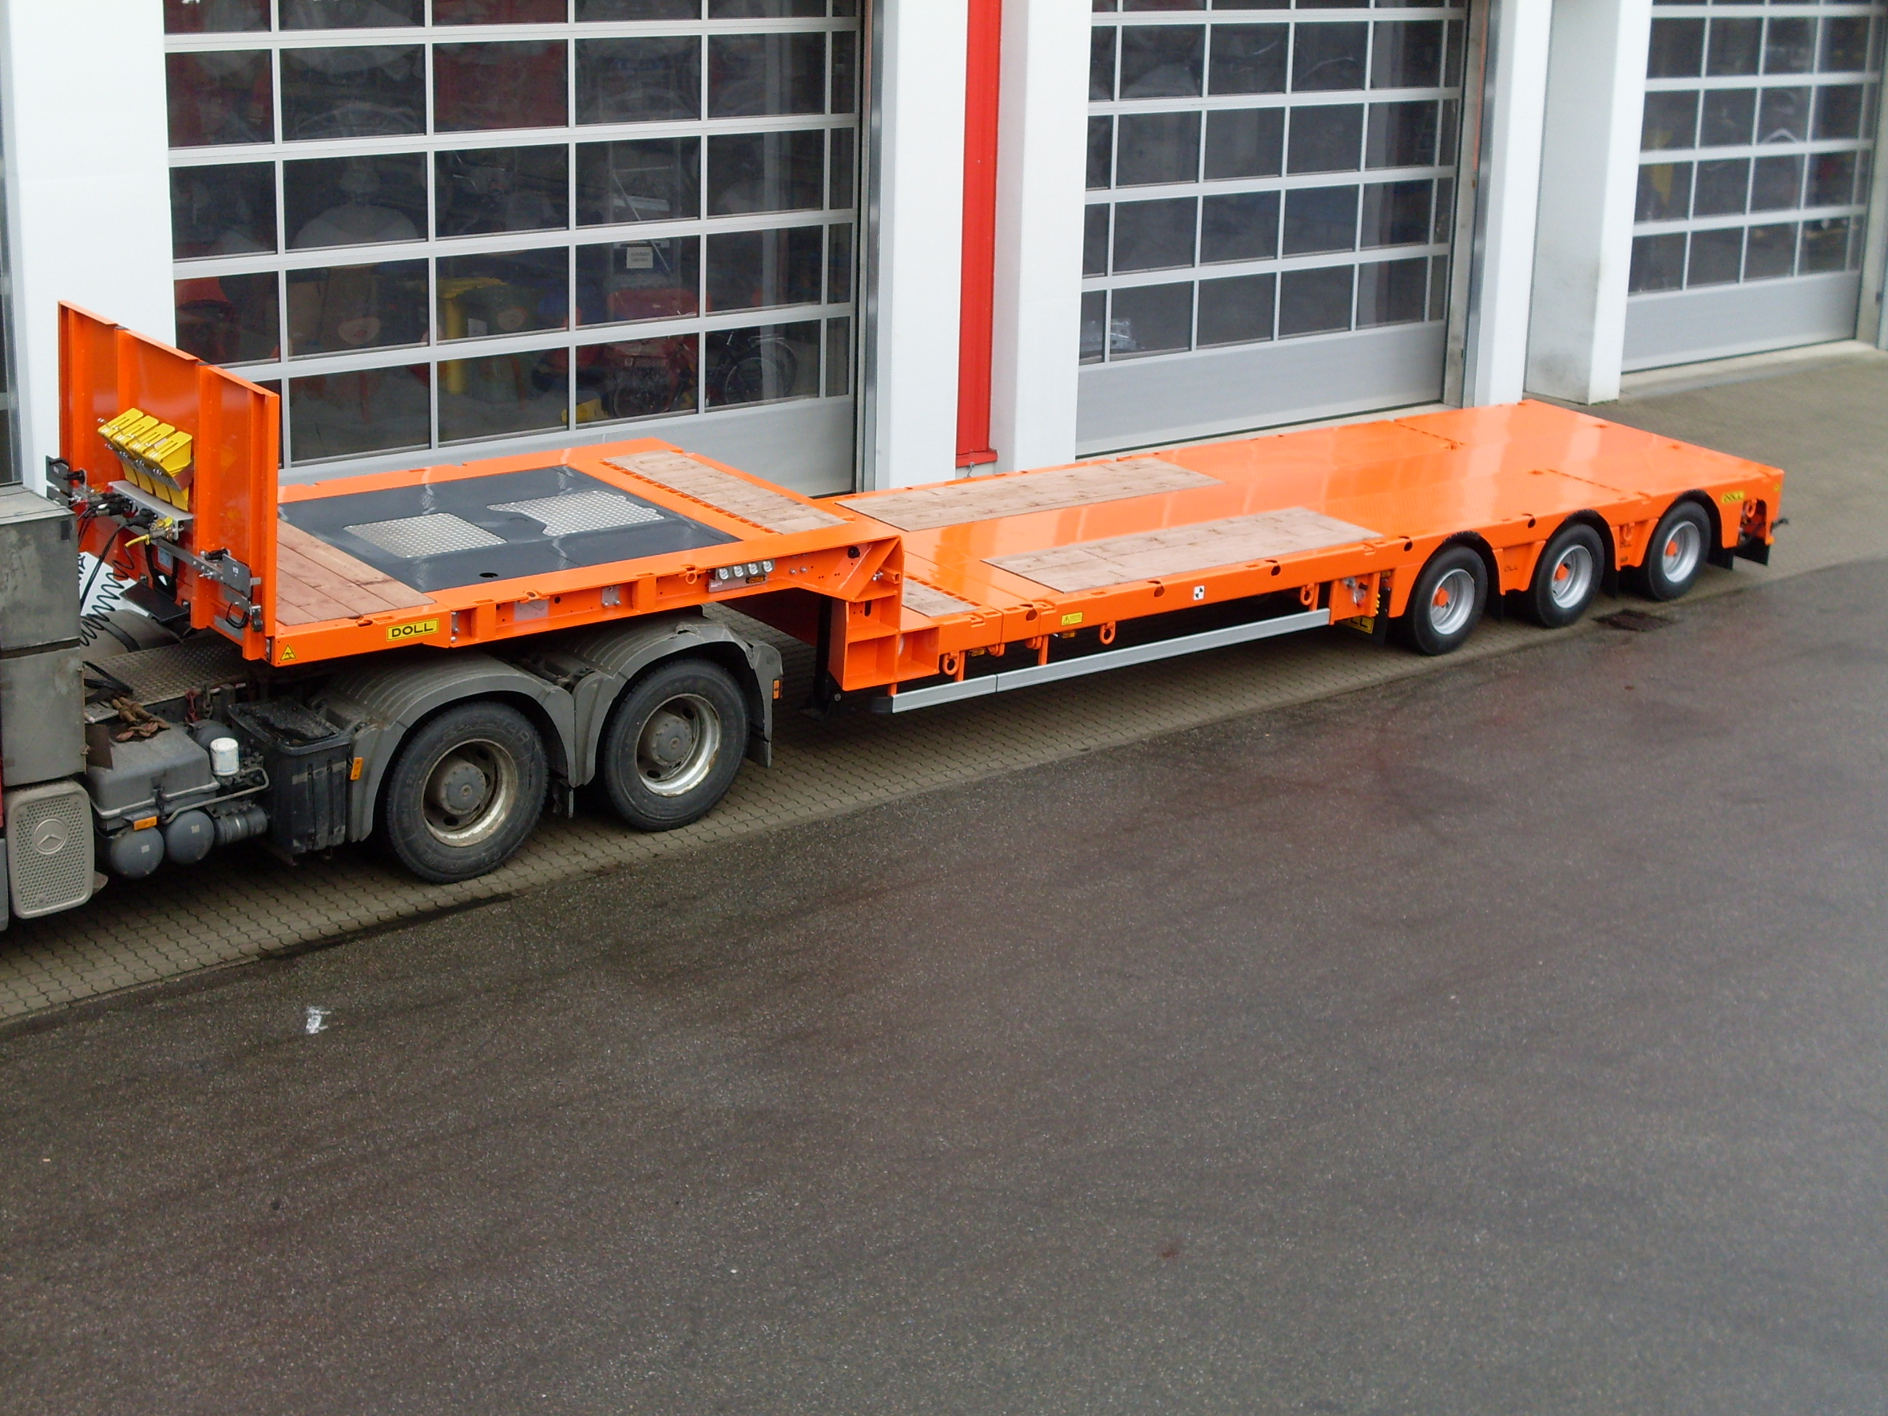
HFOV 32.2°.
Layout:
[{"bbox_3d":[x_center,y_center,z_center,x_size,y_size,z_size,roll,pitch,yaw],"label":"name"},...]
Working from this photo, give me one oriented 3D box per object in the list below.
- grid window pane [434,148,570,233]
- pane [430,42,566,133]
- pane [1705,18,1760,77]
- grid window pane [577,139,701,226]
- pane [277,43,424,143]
[{"bbox_3d":[-3.211,-3.772,23.871,1.197,0.620,0.050,-12,20,-43],"label":"grid window pane"},{"bbox_3d":[-3.191,-4.499,23.680,1.197,0.620,0.050,-12,20,-43],"label":"pane"},{"bbox_3d":[8.399,-7.020,34.730,0.994,0.620,0.050,-12,20,-43],"label":"pane"},{"bbox_3d":[-2.298,-3.971,24.729,1.197,0.620,0.050,-12,20,-43],"label":"grid window pane"},{"bbox_3d":[-4.103,-4.300,22.821,1.197,0.620,0.050,-12,20,-43],"label":"pane"}]

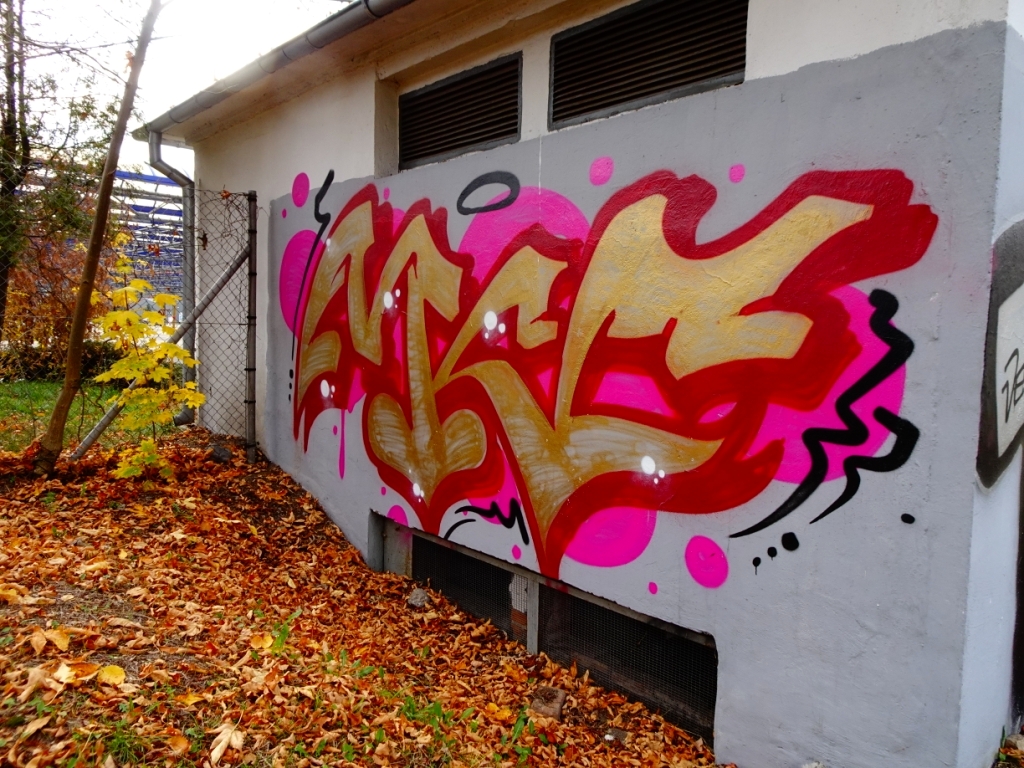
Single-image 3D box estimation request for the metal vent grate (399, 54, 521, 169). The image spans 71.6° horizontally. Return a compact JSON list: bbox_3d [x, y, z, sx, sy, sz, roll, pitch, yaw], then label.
[{"bbox_3d":[-0.335,-1.626,4.345,0.060,0.494,1.163,-3,6,-44],"label":"metal vent grate"}]

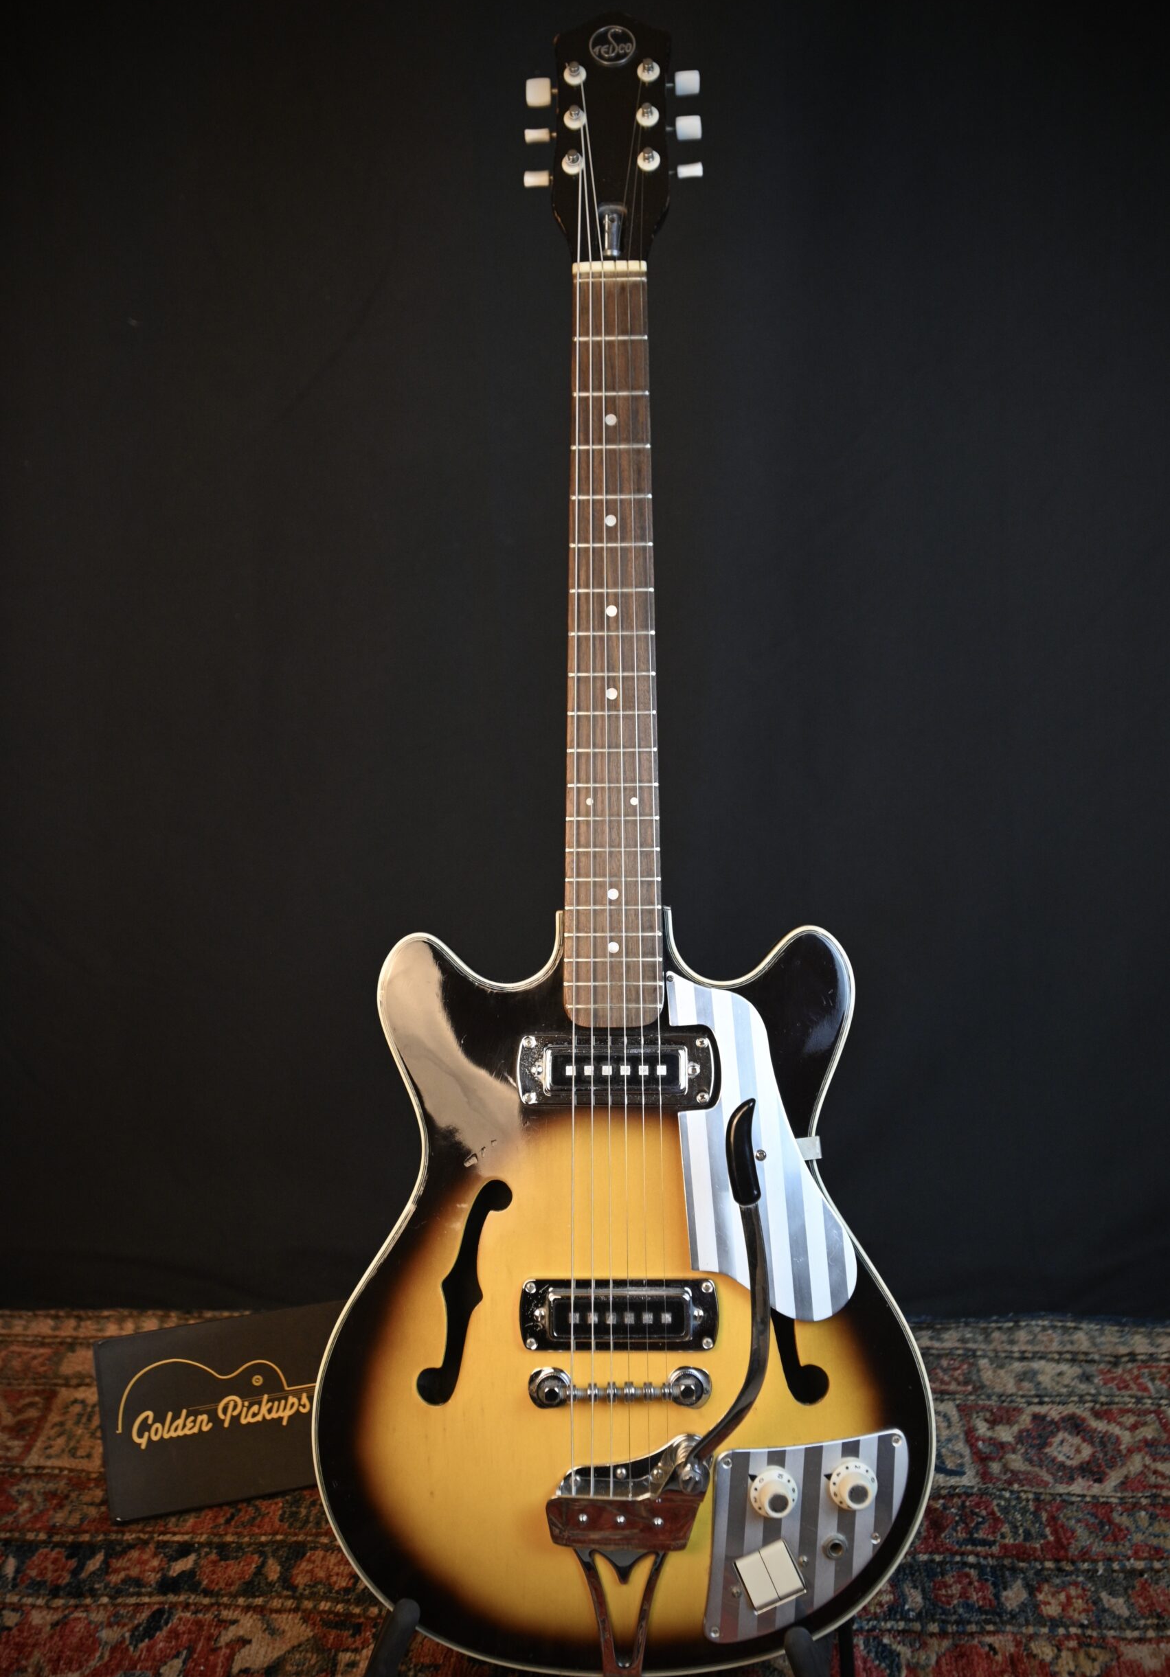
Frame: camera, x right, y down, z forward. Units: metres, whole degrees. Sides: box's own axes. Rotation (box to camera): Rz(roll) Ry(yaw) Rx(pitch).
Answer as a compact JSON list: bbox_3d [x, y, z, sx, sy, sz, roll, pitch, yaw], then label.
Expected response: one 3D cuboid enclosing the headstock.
[{"bbox_3d":[0.016,-0.414,1.020,0.108,0.173,0.038,0,-14,2],"label":"headstock"}]

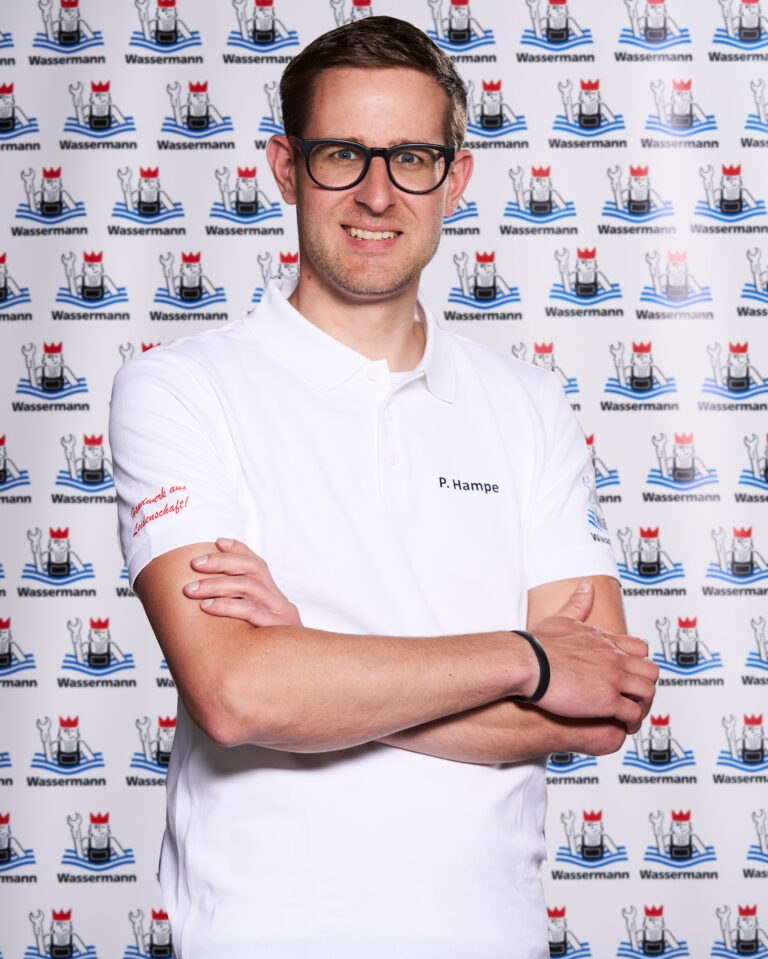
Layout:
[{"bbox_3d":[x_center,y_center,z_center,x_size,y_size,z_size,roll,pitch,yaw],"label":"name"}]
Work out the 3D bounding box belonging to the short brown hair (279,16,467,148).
[{"bbox_3d":[-0.012,-0.366,3.170,0.178,0.165,0.200,2,3,-5],"label":"short brown hair"}]

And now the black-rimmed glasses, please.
[{"bbox_3d":[-0.010,-0.298,3.130,0.144,0.050,0.145,2,4,-5],"label":"black-rimmed glasses"}]

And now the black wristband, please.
[{"bbox_3d":[0.121,0.177,3.030,0.066,0.068,0.012,-5,2,43],"label":"black wristband"}]

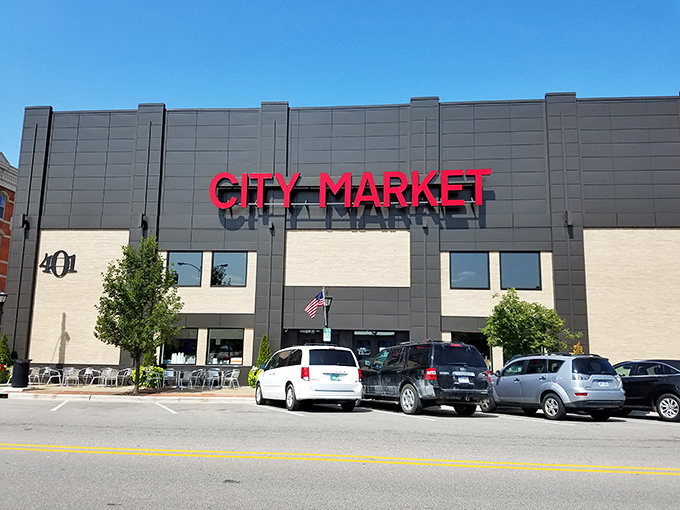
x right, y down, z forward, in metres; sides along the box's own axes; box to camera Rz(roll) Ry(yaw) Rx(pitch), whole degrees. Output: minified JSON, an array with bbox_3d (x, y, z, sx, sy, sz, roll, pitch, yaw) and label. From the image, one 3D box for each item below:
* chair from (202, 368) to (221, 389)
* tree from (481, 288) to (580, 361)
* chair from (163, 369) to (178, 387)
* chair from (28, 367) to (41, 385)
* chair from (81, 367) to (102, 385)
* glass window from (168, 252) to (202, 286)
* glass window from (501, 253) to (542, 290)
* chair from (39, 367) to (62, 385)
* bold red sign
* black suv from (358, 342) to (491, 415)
[{"bbox_3d":[-5.092,4.937,20.318,0.560,0.790,0.580,-6,-11,41],"label":"chair"},{"bbox_3d":[6.669,3.210,18.068,3.400,4.020,3.300,0,-8,5],"label":"tree"},{"bbox_3d":[-6.930,5.027,20.856,0.560,0.790,0.580,1,-8,-4],"label":"chair"},{"bbox_3d":[-12.371,4.913,20.700,0.560,0.750,0.580,4,-9,-19],"label":"chair"},{"bbox_3d":[-10.021,4.908,20.594,0.570,0.760,0.560,0,-10,5],"label":"chair"},{"bbox_3d":[-6.815,0.649,22.385,1.584,1.534,0.100,0,-8,5],"label":"glass window"},{"bbox_3d":[7.518,0.672,21.246,1.675,1.602,0.100,0,-8,5],"label":"glass window"},{"bbox_3d":[-11.577,4.913,20.600,0.650,0.750,0.560,-1,-8,11],"label":"chair"},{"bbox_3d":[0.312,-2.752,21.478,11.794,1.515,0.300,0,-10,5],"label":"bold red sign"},{"bbox_3d":[2.295,3.769,16.007,2.050,1.950,5.250,5,-11,-24],"label":"black suv"}]

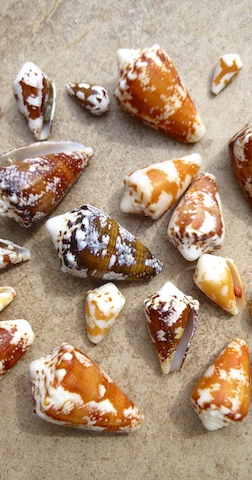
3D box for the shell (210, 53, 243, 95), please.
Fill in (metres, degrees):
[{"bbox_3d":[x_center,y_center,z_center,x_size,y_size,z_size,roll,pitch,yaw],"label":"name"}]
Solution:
[{"bbox_3d":[0.043,-0.071,0.197,0.010,0.009,0.021,28,75,8],"label":"shell"}]

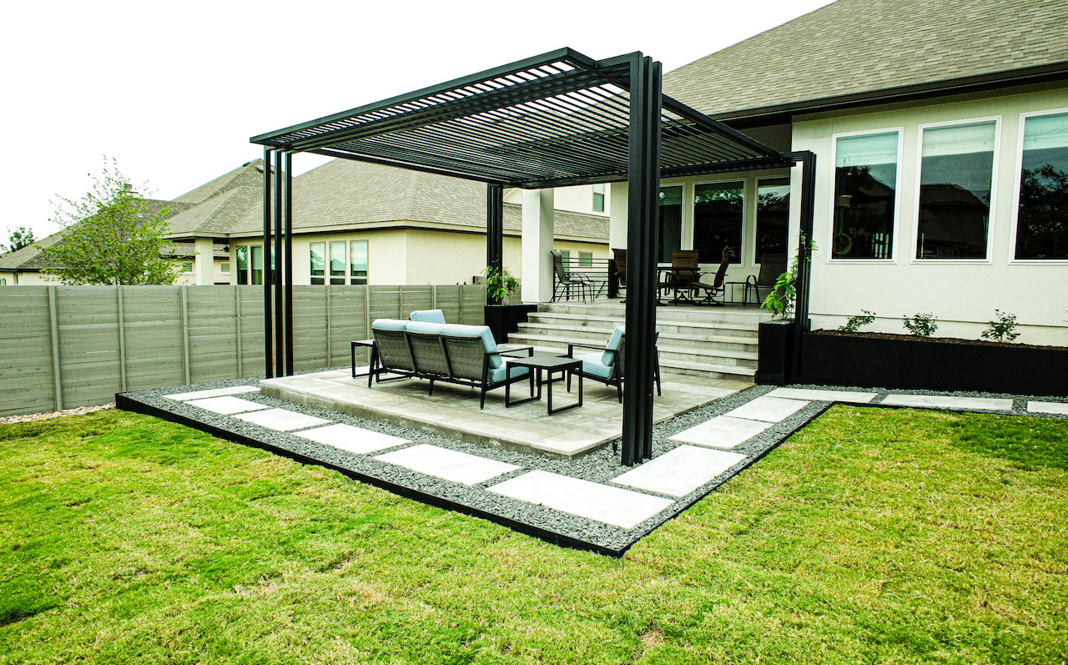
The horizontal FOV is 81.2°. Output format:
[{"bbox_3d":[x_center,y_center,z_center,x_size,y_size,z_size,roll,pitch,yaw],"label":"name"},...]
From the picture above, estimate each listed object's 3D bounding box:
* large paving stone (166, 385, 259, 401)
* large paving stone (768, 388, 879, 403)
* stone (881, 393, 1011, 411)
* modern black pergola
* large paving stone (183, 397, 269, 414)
[{"bbox_3d":[-4.629,0.913,9.097,0.610,0.060,1.220,5,6,39],"label":"large paving stone"},{"bbox_3d":[3.643,0.827,7.937,1.220,0.060,0.610,4,6,38],"label":"large paving stone"},{"bbox_3d":[4.674,0.820,7.082,1.220,0.060,0.610,5,6,39],"label":"stone"},{"bbox_3d":[0.081,-0.850,8.738,5.864,3.370,5.638,5,6,39],"label":"modern black pergola"},{"bbox_3d":[-4.014,0.979,8.171,1.220,0.060,0.610,5,6,39],"label":"large paving stone"}]

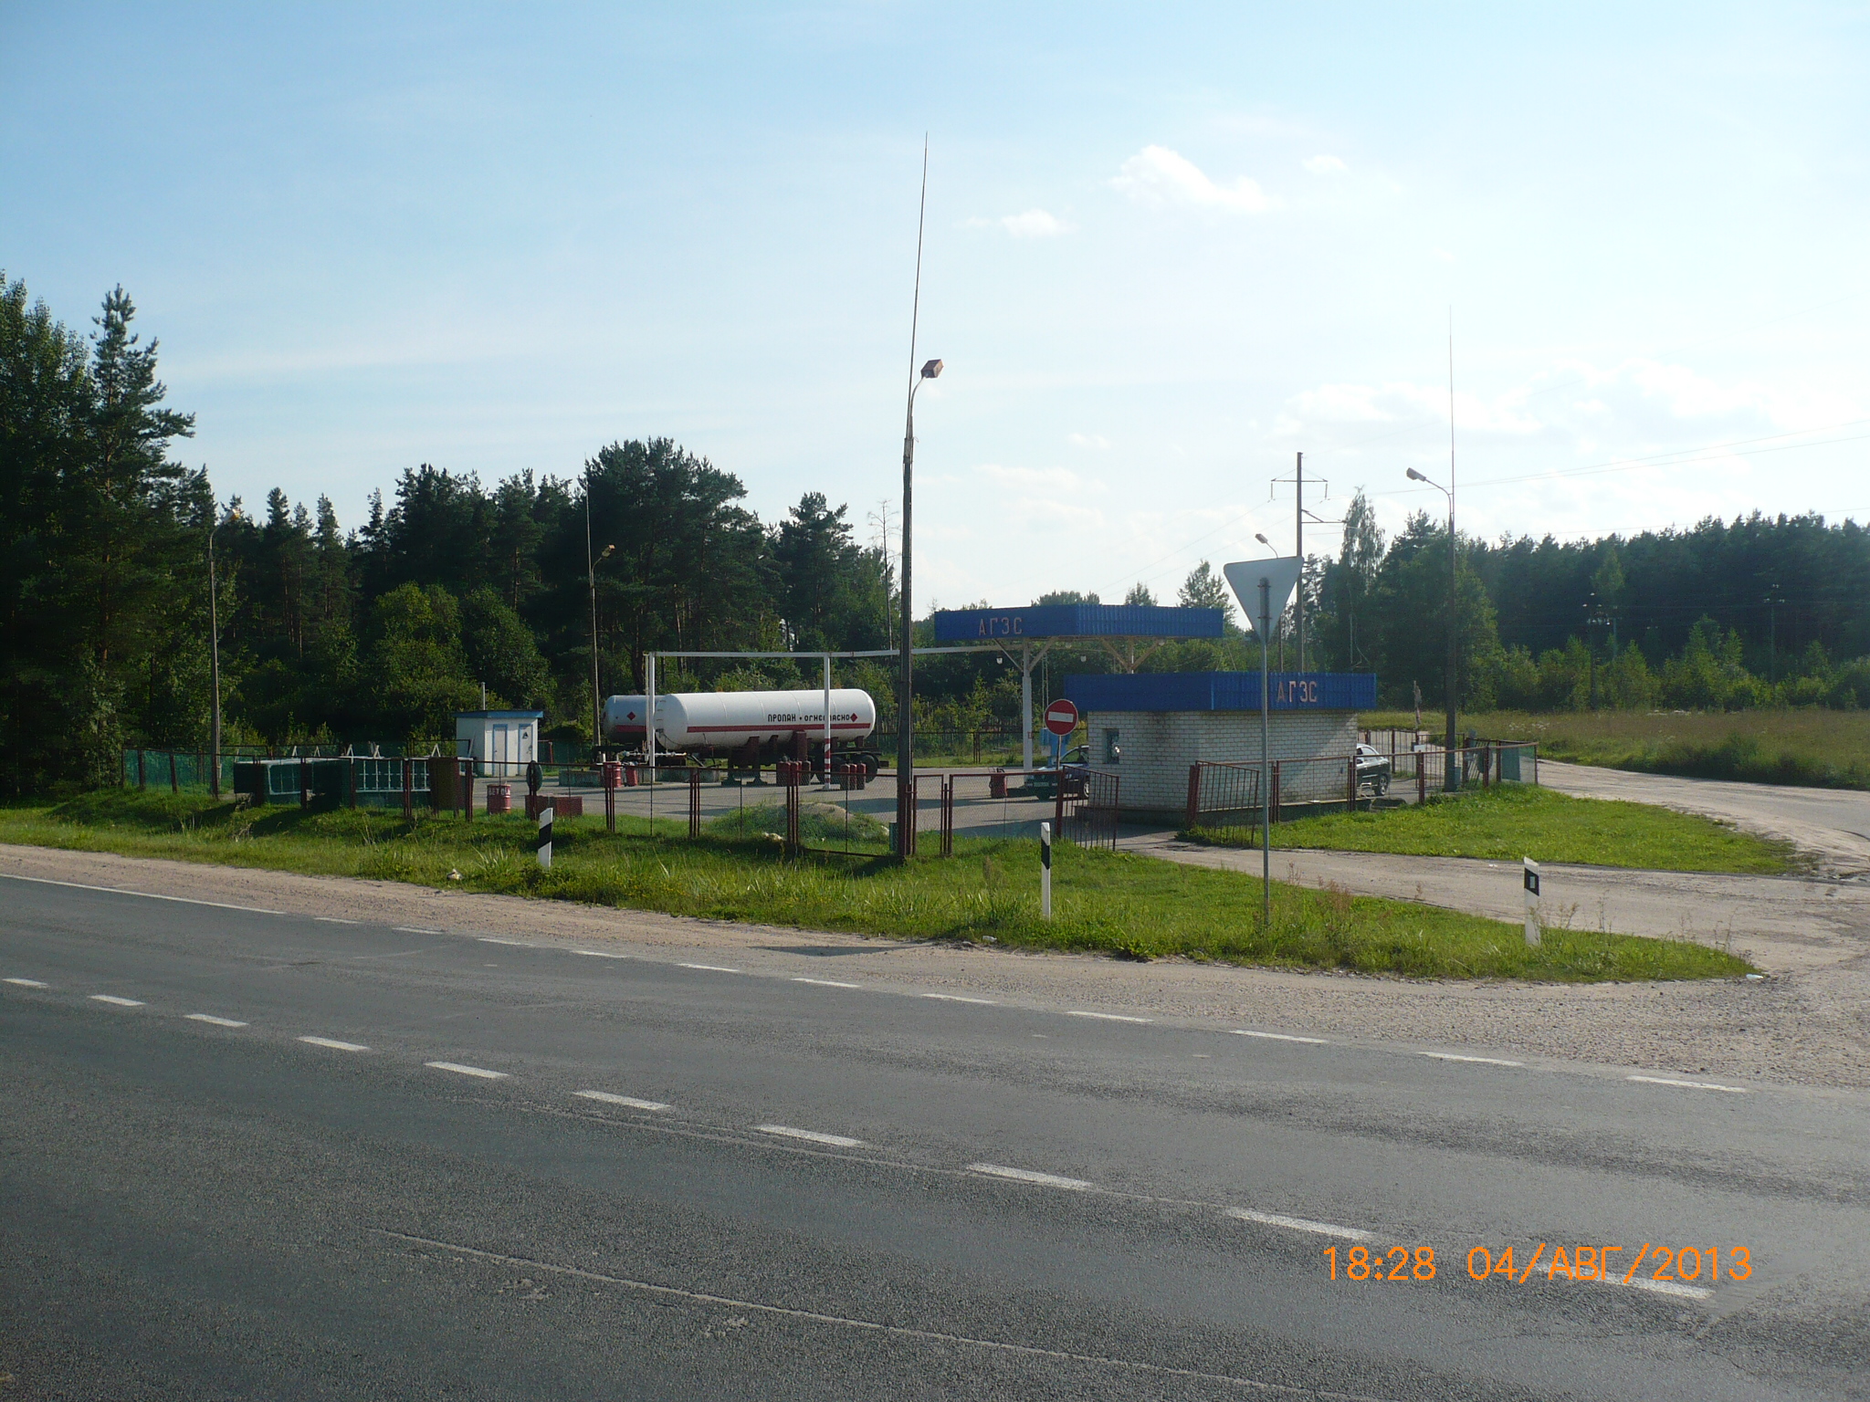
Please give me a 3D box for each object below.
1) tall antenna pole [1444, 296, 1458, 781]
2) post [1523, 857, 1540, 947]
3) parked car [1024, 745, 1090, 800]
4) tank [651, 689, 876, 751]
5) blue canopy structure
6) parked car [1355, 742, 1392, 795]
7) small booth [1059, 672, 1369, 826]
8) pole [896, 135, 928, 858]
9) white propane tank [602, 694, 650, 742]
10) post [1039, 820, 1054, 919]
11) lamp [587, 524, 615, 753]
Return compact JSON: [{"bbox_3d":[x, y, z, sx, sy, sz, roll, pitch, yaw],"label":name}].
[{"bbox_3d":[13.657,-4.038,50.000,0.300,12.749,0.300,0,0,43],"label":"tall antenna pole"},{"bbox_3d":[5.623,1.898,17.800,0.130,0.860,0.070,0,0,18],"label":"post"},{"bbox_3d":[4.505,1.934,52.405,1.720,1.420,4.400,0,0,43],"label":"parked car"},{"bbox_3d":[-5.829,0.603,65.600,1.860,1.860,9.400,0,0,44],"label":"tank"},{"bbox_3d":[4.323,-2.205,55.973,5.290,0.857,7.020,0,0,43],"label":"blue canopy structure"},{"bbox_3d":[10.500,1.861,50.500,1.720,1.420,4.350,0,0,38],"label":"parked car"},{"bbox_3d":[6.762,1.010,44.081,4.020,3.247,6.895,0,0,43],"label":"small booth"},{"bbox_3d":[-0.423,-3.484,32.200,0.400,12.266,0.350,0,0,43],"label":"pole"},{"bbox_3d":[-8.771,0.680,71.972,8.000,1.800,1.800,0,0,-30],"label":"white propane tank"},{"bbox_3d":[0.940,1.443,15.900,0.070,0.848,0.120,0,0,-41],"label":"post"},{"bbox_3d":[-12.796,-2.143,72.000,1.150,9.900,0.450,0,0,37],"label":"lamp"}]

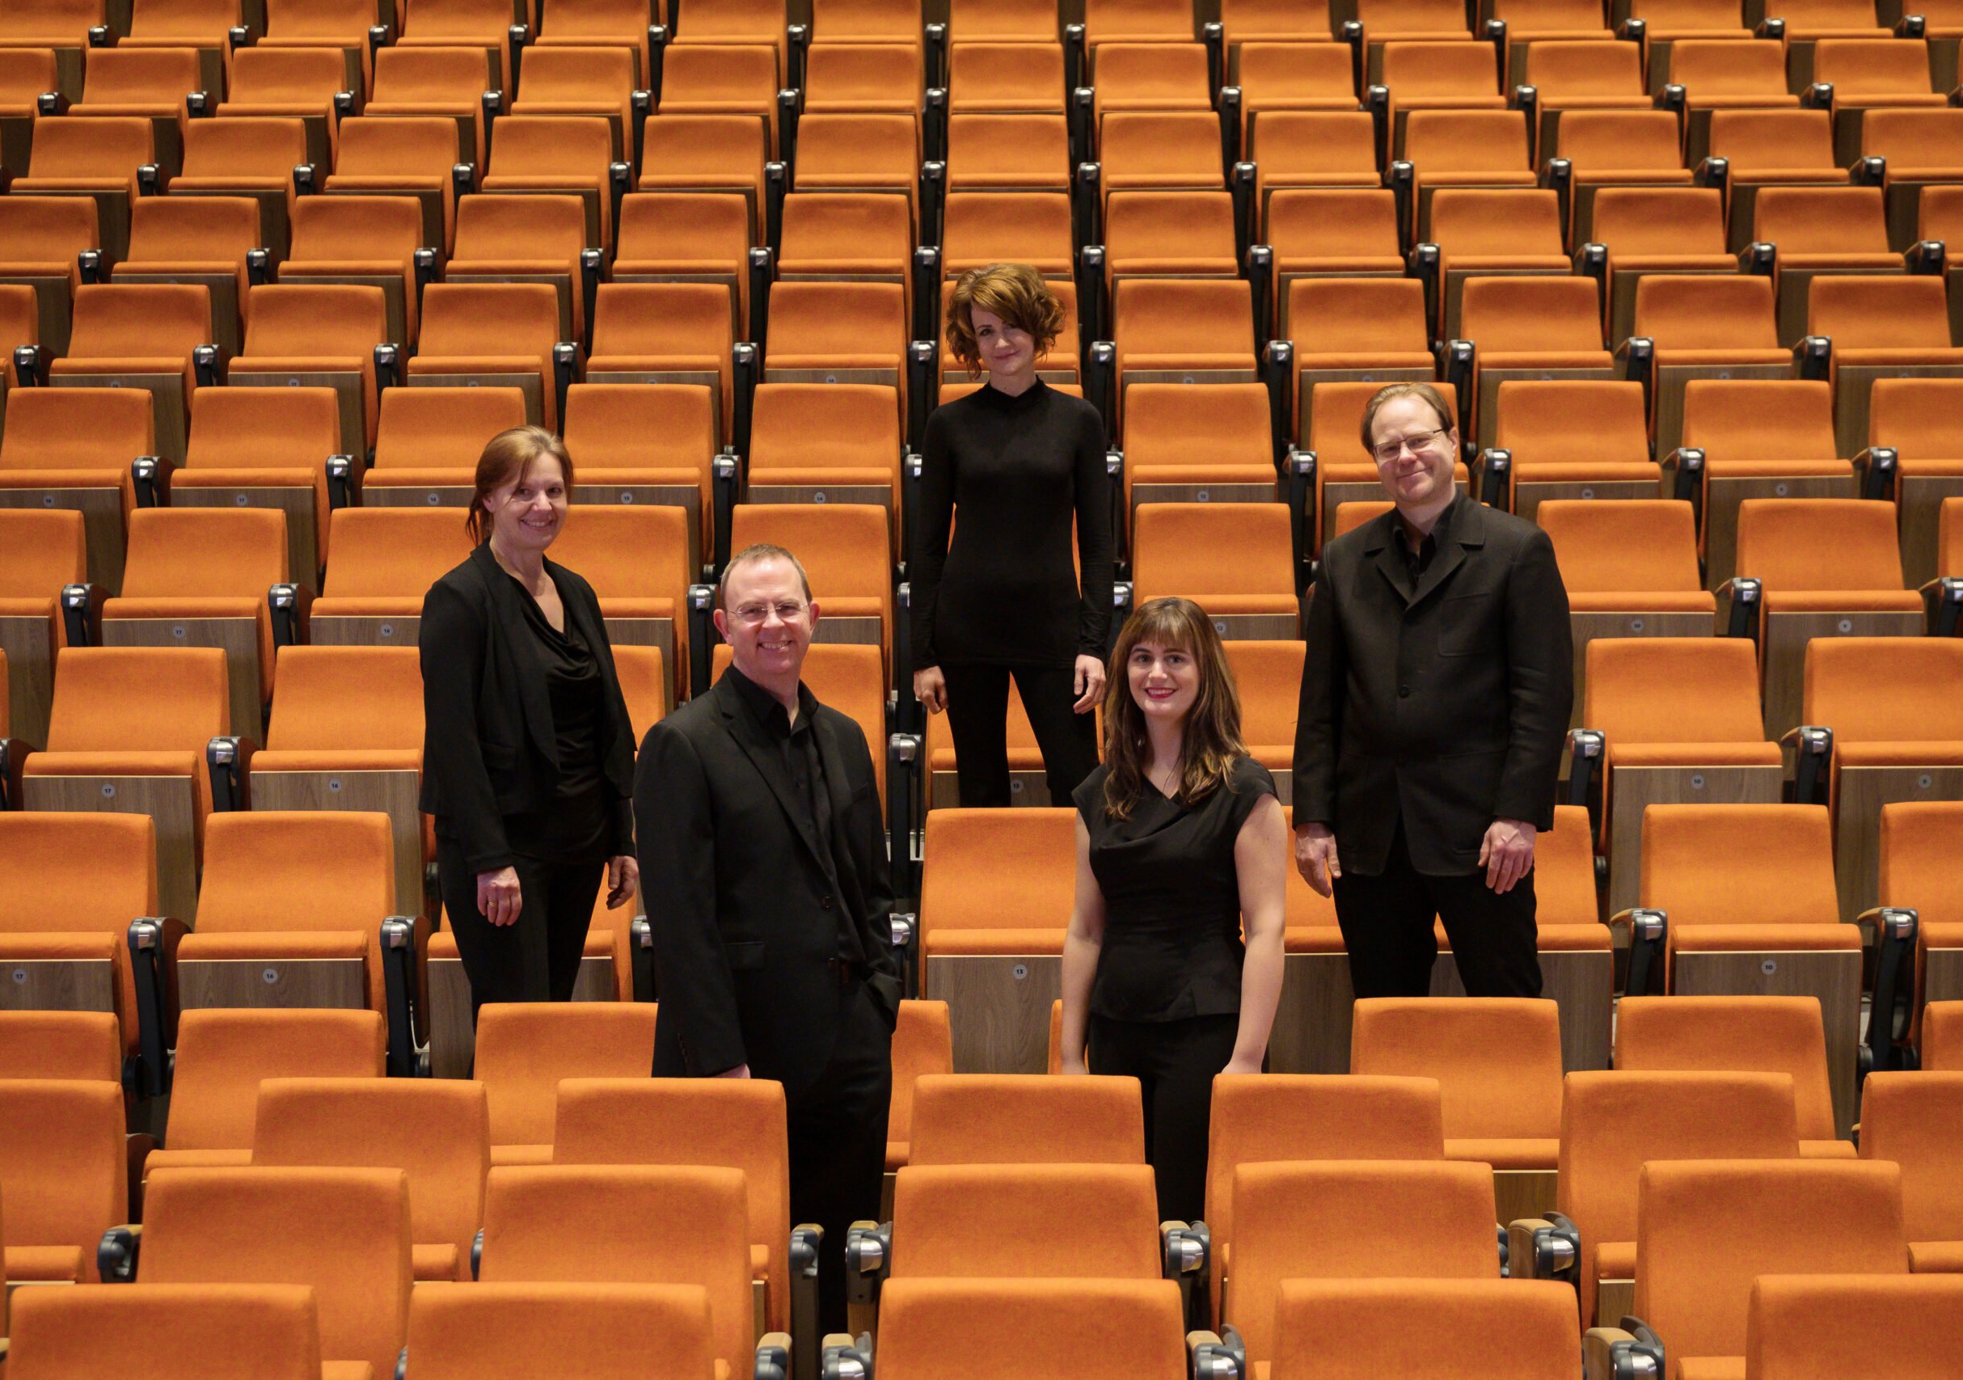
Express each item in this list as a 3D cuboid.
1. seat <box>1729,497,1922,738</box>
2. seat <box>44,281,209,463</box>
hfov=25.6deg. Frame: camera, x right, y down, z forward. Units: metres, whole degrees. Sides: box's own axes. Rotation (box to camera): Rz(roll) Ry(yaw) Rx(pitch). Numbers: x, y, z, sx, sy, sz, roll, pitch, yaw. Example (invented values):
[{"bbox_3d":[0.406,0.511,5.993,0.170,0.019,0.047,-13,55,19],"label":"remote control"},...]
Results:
[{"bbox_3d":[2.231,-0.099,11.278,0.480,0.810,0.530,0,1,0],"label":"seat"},{"bbox_3d":[-2.609,-0.868,13.242,0.530,0.770,0.500,0,3,0],"label":"seat"}]

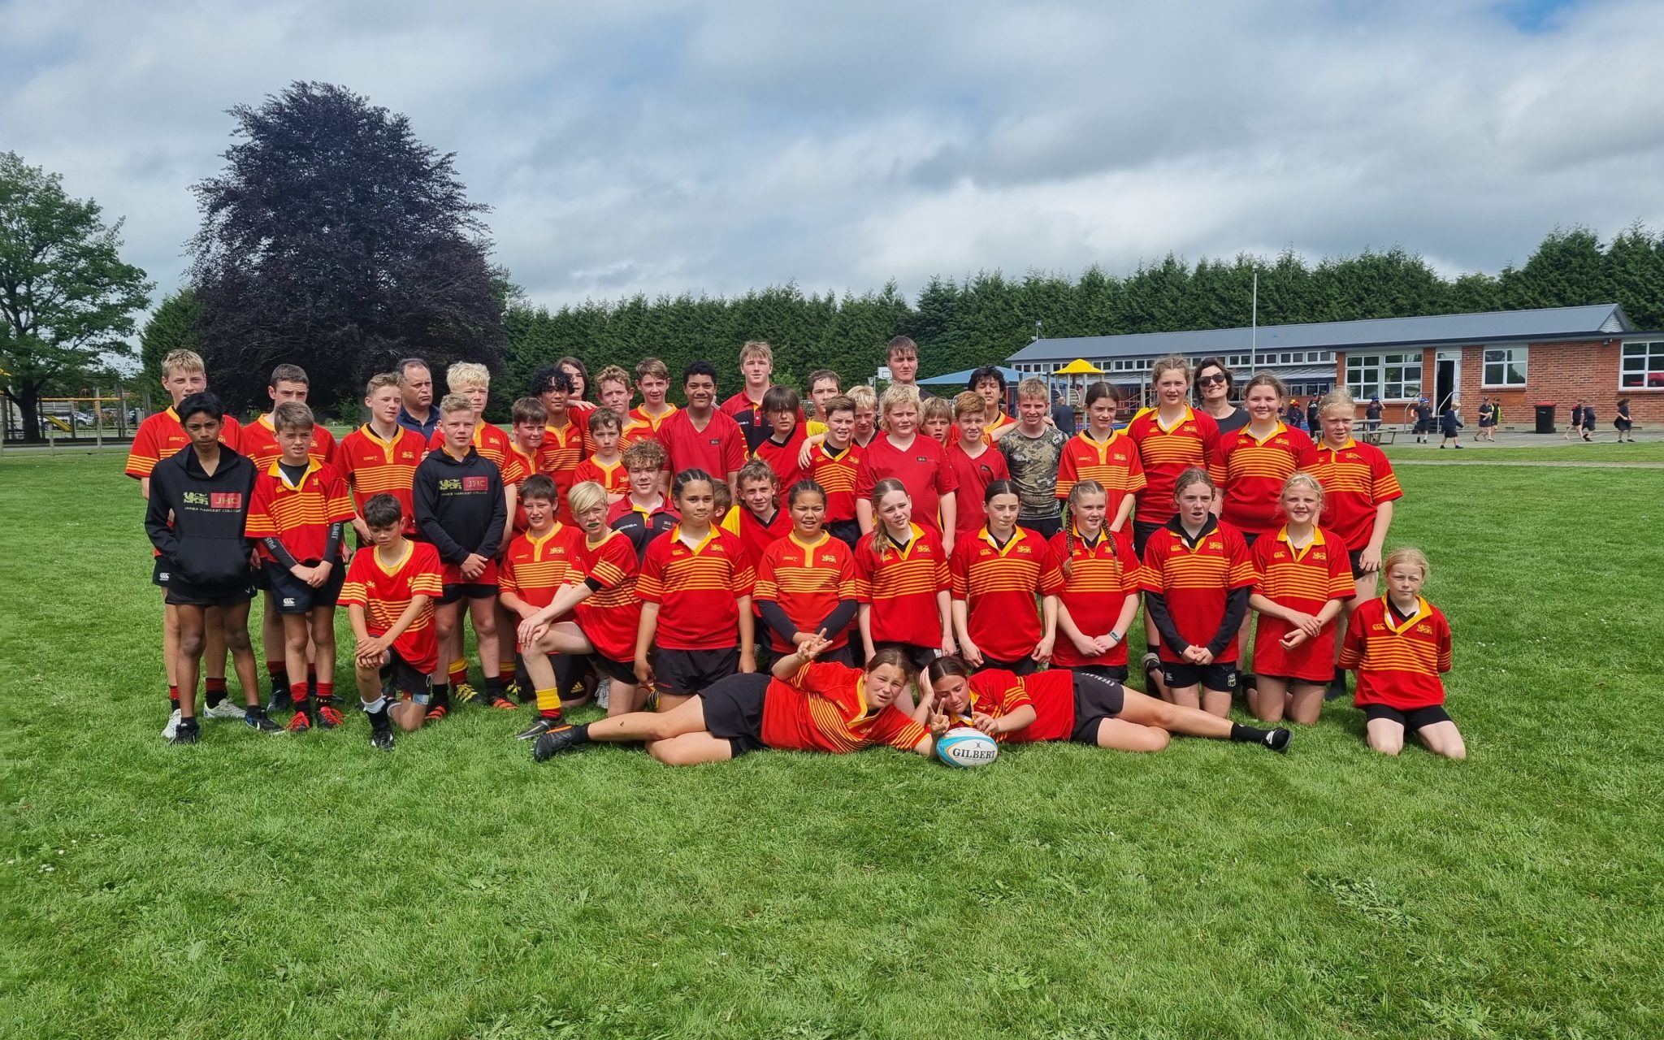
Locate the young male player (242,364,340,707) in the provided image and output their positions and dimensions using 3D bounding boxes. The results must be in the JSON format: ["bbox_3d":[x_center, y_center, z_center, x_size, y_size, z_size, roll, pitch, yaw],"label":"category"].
[{"bbox_3d":[-2.709,0.077,6.355,0.500,1.710,0.360,-2,6,-16],"label":"young male player"}]

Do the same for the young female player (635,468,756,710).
[{"bbox_3d":[-0.659,0.331,5.934,0.540,1.172,0.600,-1,6,-6],"label":"young female player"}]

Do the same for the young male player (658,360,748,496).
[{"bbox_3d":[-0.730,-0.028,7.080,0.520,1.740,0.350,-1,6,-6],"label":"young male player"}]

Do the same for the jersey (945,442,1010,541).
[{"bbox_3d":[0.752,-0.110,6.600,0.460,0.620,0.260,0,6,6],"label":"jersey"}]

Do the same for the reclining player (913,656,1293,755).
[{"bbox_3d":[1.178,0.791,5.534,1.570,0.370,0.500,0,6,5],"label":"reclining player"}]

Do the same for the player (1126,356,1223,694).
[{"bbox_3d":[1.708,0.028,6.238,0.490,1.683,0.290,1,6,16],"label":"player"}]

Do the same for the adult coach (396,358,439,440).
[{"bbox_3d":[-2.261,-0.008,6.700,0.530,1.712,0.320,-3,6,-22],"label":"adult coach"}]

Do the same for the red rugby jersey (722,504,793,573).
[{"bbox_3d":[-0.323,0.227,6.400,0.480,0.620,0.270,-1,6,-3],"label":"red rugby jersey"}]

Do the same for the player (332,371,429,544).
[{"bbox_3d":[-2.274,0.091,6.159,0.470,1.625,0.290,-3,6,-25],"label":"player"}]

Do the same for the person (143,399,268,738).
[{"bbox_3d":[-2.849,0.195,5.700,0.510,1.570,0.370,-3,6,-21],"label":"person"}]

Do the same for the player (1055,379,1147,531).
[{"bbox_3d":[1.337,0.097,6.200,0.460,1.558,0.280,1,6,9],"label":"player"}]

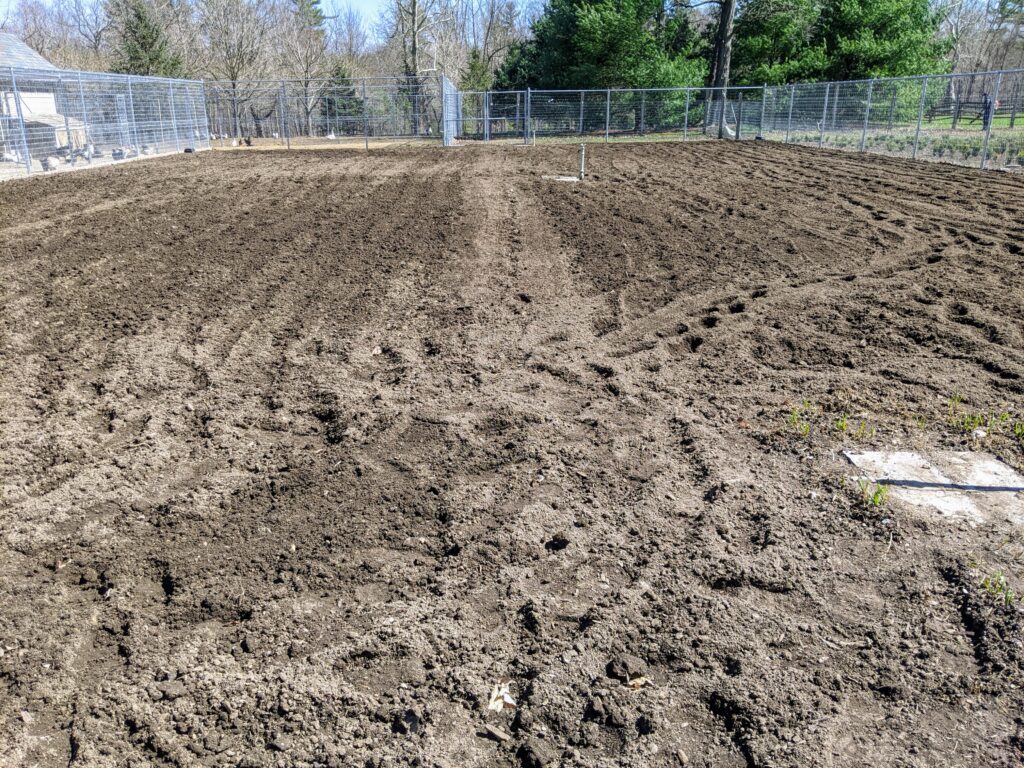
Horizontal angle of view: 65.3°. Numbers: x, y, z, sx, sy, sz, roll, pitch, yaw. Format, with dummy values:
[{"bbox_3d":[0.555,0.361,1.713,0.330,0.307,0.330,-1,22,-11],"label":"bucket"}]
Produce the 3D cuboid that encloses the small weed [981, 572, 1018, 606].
[{"bbox_3d":[1.496,0.628,2.457,0.080,0.066,0.060,13,22,33],"label":"small weed"}]

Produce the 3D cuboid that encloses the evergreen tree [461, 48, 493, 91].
[{"bbox_3d":[-1.903,-15.523,42.337,1.992,4.181,1.992,-1,19,-2],"label":"evergreen tree"}]

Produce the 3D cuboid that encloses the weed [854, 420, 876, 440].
[{"bbox_3d":[1.615,0.212,3.649,0.082,0.062,0.061,9,20,24],"label":"weed"}]

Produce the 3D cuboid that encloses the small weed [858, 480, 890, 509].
[{"bbox_3d":[1.381,0.421,3.044,0.099,0.069,0.060,9,21,25],"label":"small weed"}]

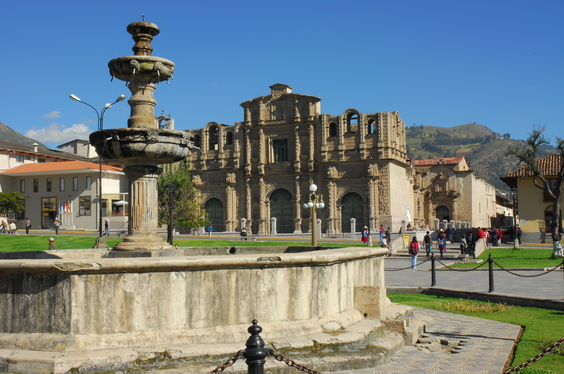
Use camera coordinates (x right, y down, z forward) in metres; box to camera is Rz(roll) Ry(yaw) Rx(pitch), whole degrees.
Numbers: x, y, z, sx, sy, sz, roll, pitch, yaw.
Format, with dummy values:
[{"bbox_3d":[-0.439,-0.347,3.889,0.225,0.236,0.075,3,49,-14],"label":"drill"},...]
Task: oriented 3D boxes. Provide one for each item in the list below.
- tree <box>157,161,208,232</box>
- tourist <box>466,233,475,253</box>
[{"bbox_3d":[-8.471,1.124,54.000,5.200,6.700,5.200,-3,-5,24],"label":"tree"},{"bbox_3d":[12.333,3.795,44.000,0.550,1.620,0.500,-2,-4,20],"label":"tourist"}]

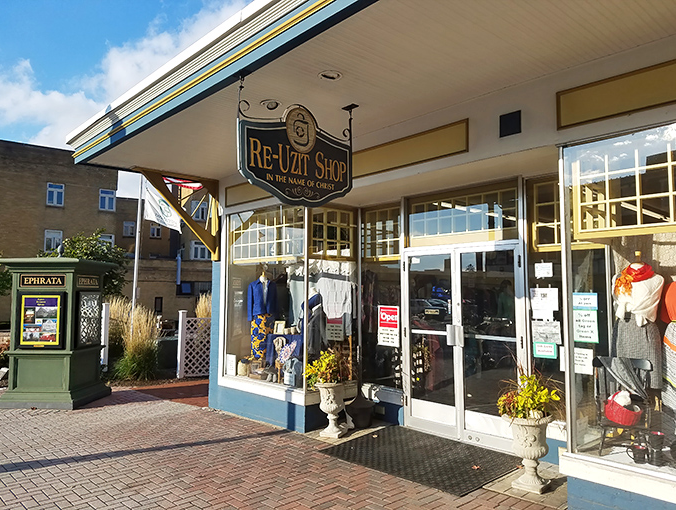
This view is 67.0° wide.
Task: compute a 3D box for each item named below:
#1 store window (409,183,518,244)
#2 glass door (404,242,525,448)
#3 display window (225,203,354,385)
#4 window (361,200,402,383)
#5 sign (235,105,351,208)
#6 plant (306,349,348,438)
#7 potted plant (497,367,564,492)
[{"bbox_3d":[1.450,-0.460,6.067,1.505,0.628,0.080,-4,-6,45],"label":"store window"},{"bbox_3d":[1.419,1.007,5.970,1.608,2.279,0.100,-4,-6,45],"label":"glass door"},{"bbox_3d":[-0.699,0.567,7.321,1.815,2.356,1.006,-4,-6,45],"label":"display window"},{"bbox_3d":[0.593,0.535,6.824,0.705,2.391,0.080,-4,-6,45],"label":"window"},{"bbox_3d":[-0.322,-0.847,4.351,1.156,0.860,0.070,3,-5,-39],"label":"sign"},{"bbox_3d":[-0.072,1.649,6.180,0.490,1.030,0.480,-4,-6,45],"label":"plant"},{"bbox_3d":[1.711,1.523,4.564,0.550,1.050,0.540,-4,-6,45],"label":"potted plant"}]

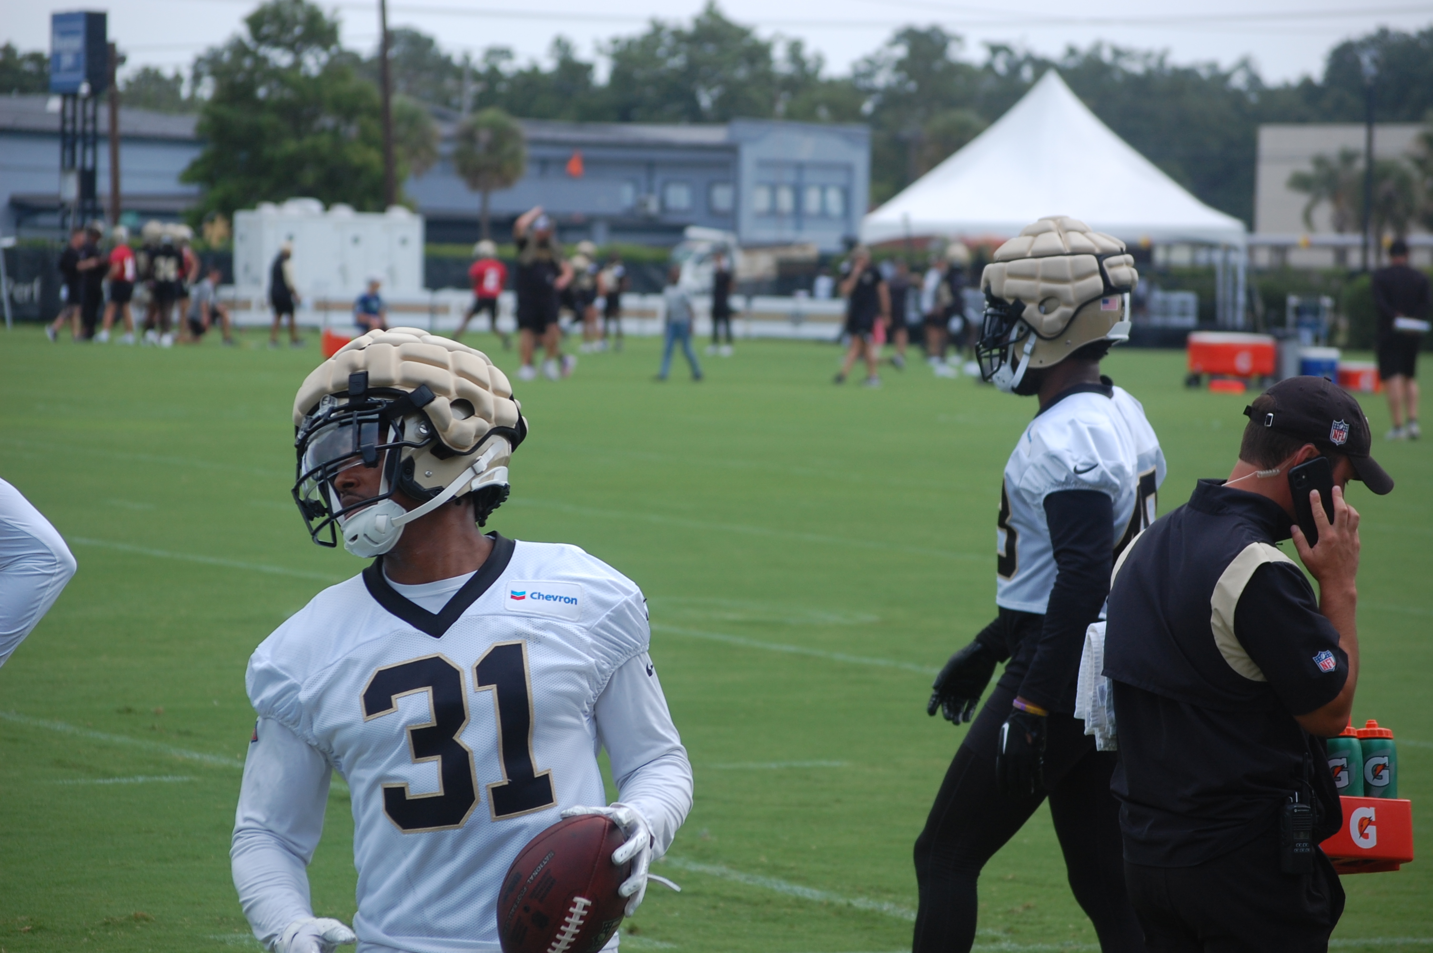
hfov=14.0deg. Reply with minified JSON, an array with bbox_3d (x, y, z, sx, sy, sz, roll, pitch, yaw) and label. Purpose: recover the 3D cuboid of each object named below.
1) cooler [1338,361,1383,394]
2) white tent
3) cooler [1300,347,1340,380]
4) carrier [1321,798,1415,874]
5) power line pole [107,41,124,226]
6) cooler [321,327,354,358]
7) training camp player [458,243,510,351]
[{"bbox_3d":[7.834,-1.206,71.200,0.500,0.360,0.350,0,3,-9],"label":"cooler"},{"bbox_3d":[8.214,-6.821,142.500,9.150,6.100,9.150,1,3,2],"label":"white tent"},{"bbox_3d":[7.257,-1.265,70.300,0.470,0.500,0.450,1,3,0],"label":"cooler"},{"bbox_3d":[1.254,0.699,11.400,0.210,0.160,0.280,1,-3,-1],"label":"carrier"},{"bbox_3d":[-25.149,-13.417,245.000,0.600,9.500,0.500,-2,3,-6],"label":"power line pole"},{"bbox_3d":[-5.171,-1.808,80.000,0.480,0.400,0.360,1,3,-6],"label":"cooler"},{"bbox_3d":[-3.813,-2.981,95.500,0.800,1.760,0.620,0,3,-20],"label":"training camp player"}]

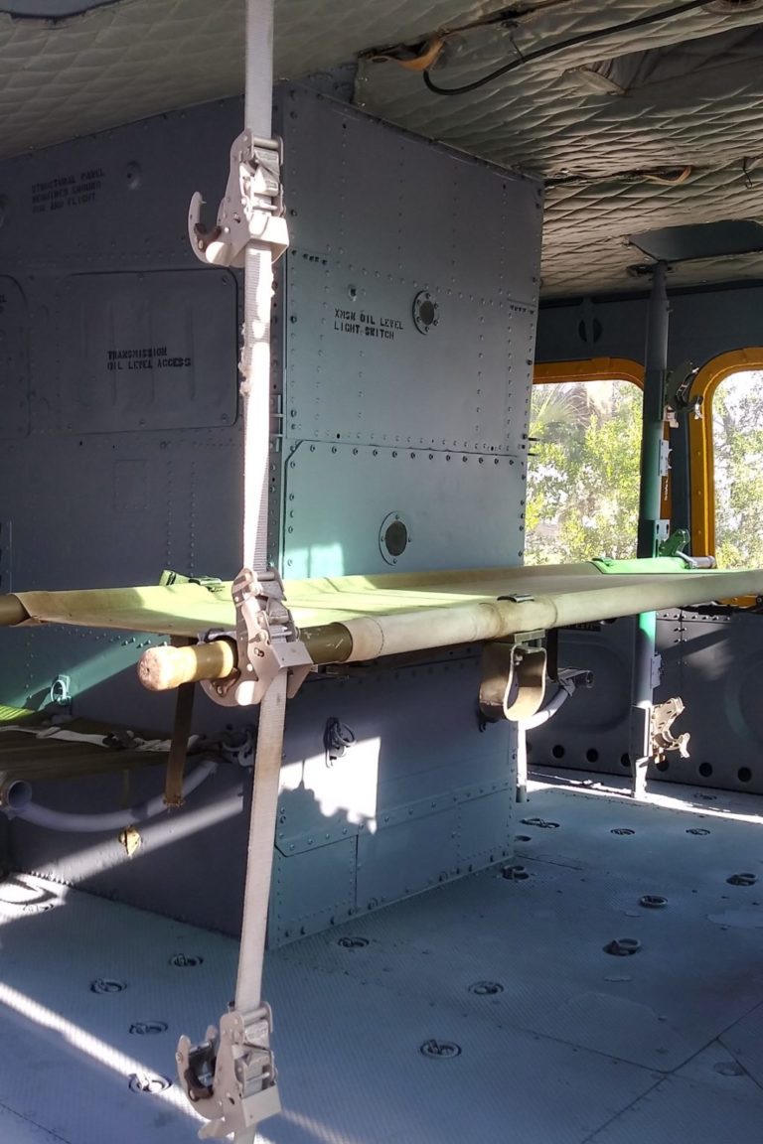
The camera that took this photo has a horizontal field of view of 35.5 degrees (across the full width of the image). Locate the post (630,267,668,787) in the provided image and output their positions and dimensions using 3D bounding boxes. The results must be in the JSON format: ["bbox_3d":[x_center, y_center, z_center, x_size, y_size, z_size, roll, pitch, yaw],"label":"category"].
[{"bbox_3d":[0.650,-0.093,2.878,0.055,1.283,0.055,3,3,38],"label":"post"}]

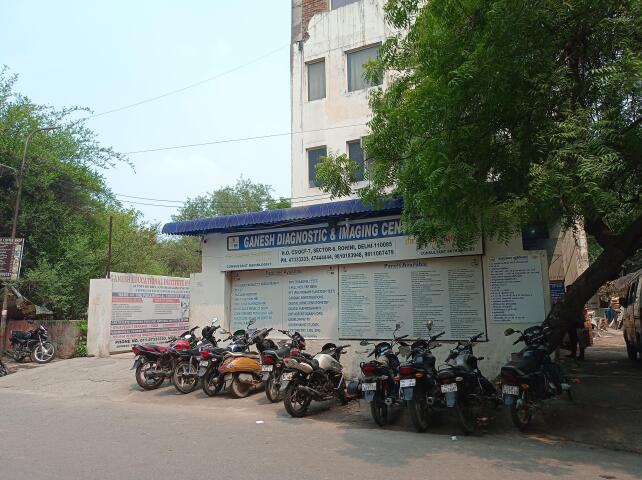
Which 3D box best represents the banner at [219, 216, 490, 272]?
[{"bbox_3d":[0.305,0.091,9.195,4.942,0.687,0.120,-5,-10,25],"label":"banner"}]

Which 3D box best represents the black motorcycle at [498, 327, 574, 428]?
[{"bbox_3d":[2.816,1.829,6.901,0.760,1.130,1.980,-6,-10,35],"label":"black motorcycle"}]

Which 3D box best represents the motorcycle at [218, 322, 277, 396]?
[{"bbox_3d":[-1.155,2.040,8.922,0.700,1.150,1.760,-4,-10,23],"label":"motorcycle"}]

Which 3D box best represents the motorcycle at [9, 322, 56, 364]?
[{"bbox_3d":[-8.017,2.870,14.405,1.950,1.080,0.720,-5,-9,29],"label":"motorcycle"}]

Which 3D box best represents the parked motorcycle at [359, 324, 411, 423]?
[{"bbox_3d":[0.838,1.859,7.257,0.750,1.200,1.970,-3,-10,16],"label":"parked motorcycle"}]

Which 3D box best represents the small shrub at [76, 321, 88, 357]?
[{"bbox_3d":[-6.483,2.678,14.100,0.500,0.980,0.500,-5,-9,28],"label":"small shrub"}]

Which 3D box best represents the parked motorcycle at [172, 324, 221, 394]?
[{"bbox_3d":[-2.323,2.428,10.504,0.750,1.150,1.980,-5,-9,29],"label":"parked motorcycle"}]

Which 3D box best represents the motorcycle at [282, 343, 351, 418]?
[{"bbox_3d":[-0.032,2.030,7.828,0.750,1.060,1.970,-6,-11,32],"label":"motorcycle"}]

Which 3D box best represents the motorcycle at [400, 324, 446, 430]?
[{"bbox_3d":[1.335,1.786,6.835,0.760,1.200,1.980,-4,-10,21],"label":"motorcycle"}]

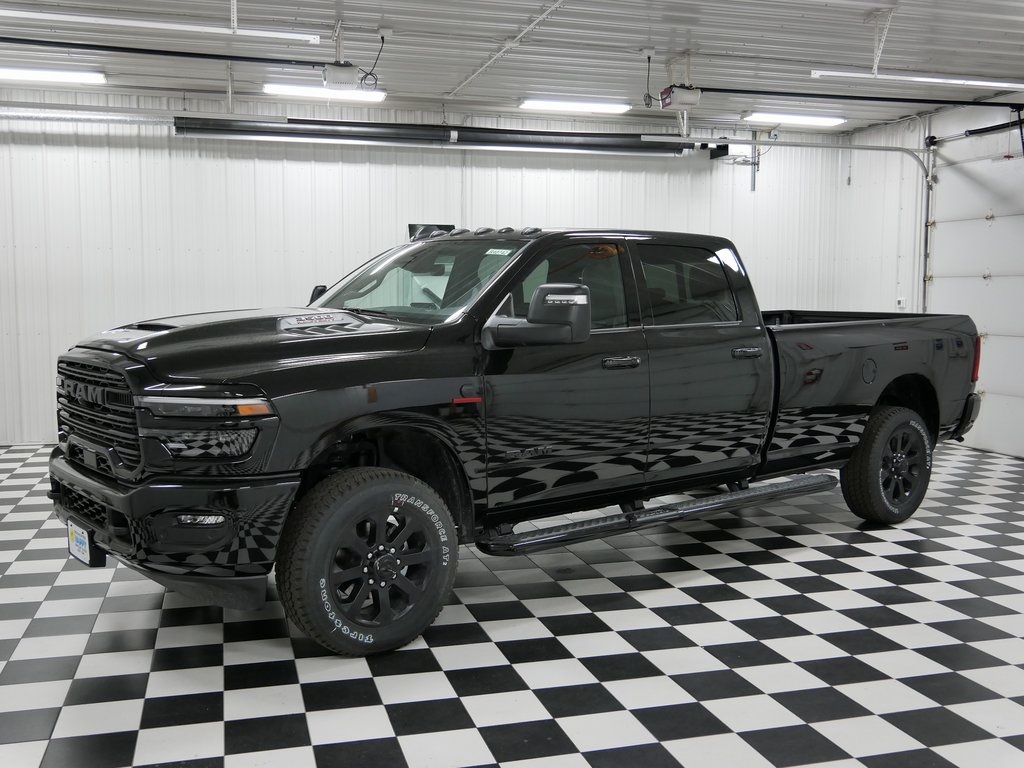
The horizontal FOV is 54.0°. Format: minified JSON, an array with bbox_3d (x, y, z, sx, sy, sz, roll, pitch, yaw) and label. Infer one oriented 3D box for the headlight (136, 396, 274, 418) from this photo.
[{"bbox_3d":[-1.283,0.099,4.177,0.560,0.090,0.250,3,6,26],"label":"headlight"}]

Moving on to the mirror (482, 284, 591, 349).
[{"bbox_3d":[0.109,-0.322,4.751,0.300,0.280,0.480,-4,6,-39],"label":"mirror"}]

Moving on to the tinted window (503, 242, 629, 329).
[{"bbox_3d":[0.268,-0.528,5.287,0.920,0.480,0.060,-4,-14,-39],"label":"tinted window"}]

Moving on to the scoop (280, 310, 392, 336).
[{"bbox_3d":[-0.848,-0.295,4.817,0.530,0.090,0.280,-4,6,-39],"label":"scoop"}]

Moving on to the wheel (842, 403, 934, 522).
[{"bbox_3d":[2.746,0.586,7.353,0.845,0.845,0.280,-4,6,-39],"label":"wheel"}]

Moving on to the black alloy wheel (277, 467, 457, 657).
[{"bbox_3d":[-0.649,0.810,4.622,0.840,0.840,0.285,-4,6,-39],"label":"black alloy wheel"}]

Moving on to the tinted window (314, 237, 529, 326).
[{"bbox_3d":[-0.508,-0.619,5.734,0.790,0.140,1.430,-44,29,-28],"label":"tinted window"}]

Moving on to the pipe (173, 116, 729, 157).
[{"bbox_3d":[-0.452,-2.740,11.239,6.250,0.250,0.250,-1,5,-16],"label":"pipe"}]

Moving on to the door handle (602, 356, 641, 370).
[{"bbox_3d":[0.588,-0.110,5.371,0.260,0.065,0.060,-4,6,-39],"label":"door handle"}]

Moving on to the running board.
[{"bbox_3d":[0.998,0.730,5.842,2.930,0.100,0.200,-4,6,-39],"label":"running board"}]

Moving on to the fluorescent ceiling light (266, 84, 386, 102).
[{"bbox_3d":[-1.902,-2.958,10.230,1.230,0.080,0.150,-1,5,-16],"label":"fluorescent ceiling light"}]

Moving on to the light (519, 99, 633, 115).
[{"bbox_3d":[0.693,-3.008,10.893,1.230,0.080,0.150,-1,5,-16],"label":"light"}]

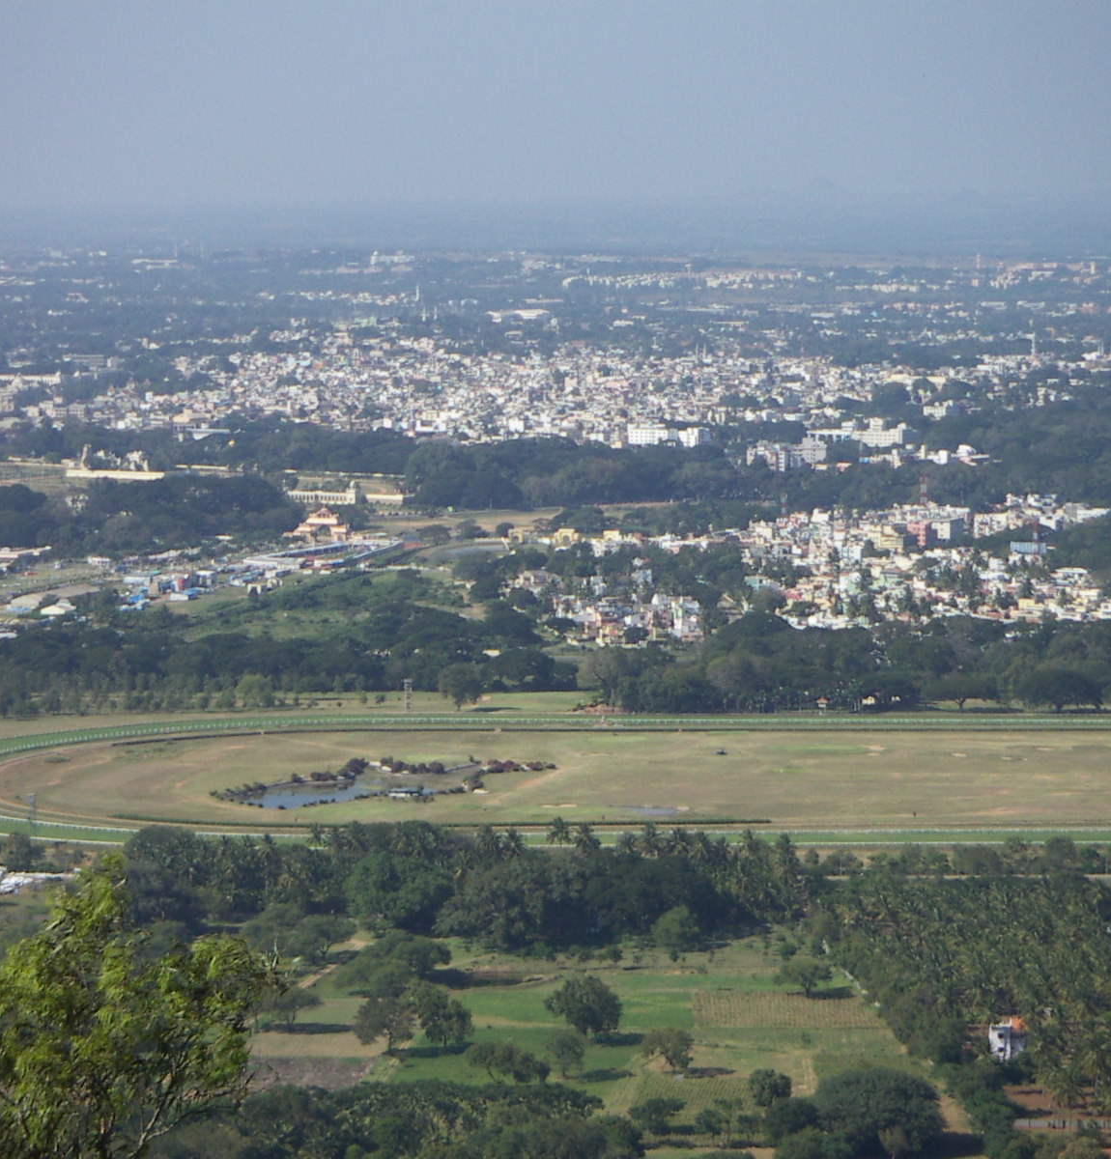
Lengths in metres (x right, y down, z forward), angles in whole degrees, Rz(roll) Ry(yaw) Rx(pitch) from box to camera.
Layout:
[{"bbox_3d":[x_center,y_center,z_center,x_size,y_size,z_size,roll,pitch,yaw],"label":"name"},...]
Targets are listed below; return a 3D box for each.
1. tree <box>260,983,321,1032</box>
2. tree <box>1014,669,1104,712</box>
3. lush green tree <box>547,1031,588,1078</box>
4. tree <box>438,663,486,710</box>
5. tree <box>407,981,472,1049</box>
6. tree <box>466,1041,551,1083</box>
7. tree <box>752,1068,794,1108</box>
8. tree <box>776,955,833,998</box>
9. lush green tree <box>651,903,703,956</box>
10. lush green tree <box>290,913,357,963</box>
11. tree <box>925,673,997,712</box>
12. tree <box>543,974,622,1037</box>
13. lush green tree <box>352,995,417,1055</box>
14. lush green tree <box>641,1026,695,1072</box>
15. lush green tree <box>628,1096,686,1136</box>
[{"bbox_3d":[-68.240,110.570,1248.990,15.960,10.740,15.160,-1,5,-3],"label":"tree"},{"bbox_3d":[209.040,45.640,1999.220,37.060,17.960,35.210,0,5,6],"label":"tree"},{"bbox_3d":[2.860,113.860,1156.830,8.980,11.420,8.530,0,5,0],"label":"lush green tree"},{"bbox_3d":[-41.820,47.750,2151.200,21.560,20.440,20.480,0,5,0],"label":"tree"},{"bbox_3d":[-30.250,115.050,1276.010,17.260,17.110,15.540,0,5,0],"label":"tree"},{"bbox_3d":[-11.910,121.760,1216.040,21.020,10.880,13.030,0,5,0],"label":"tree"},{"bbox_3d":[53.360,124.580,1180.800,10.650,9.690,10.120,0,5,0],"label":"tree"},{"bbox_3d":[66.430,106.210,1291.110,15.520,10.450,14.750,0,5,3],"label":"tree"},{"bbox_3d":[36.520,104.700,1444.760,14.840,13.970,14.100,0,5,0],"label":"lush green tree"},{"bbox_3d":[-65.700,100.840,1358.160,19.390,13.060,18.420,-1,5,-3],"label":"lush green tree"},{"bbox_3d":[168.400,46.700,2001.430,30.580,15.950,29.050,0,5,5],"label":"tree"},{"bbox_3d":[7.540,114.280,1288.220,20.660,16.150,19.000,0,5,0],"label":"tree"},{"bbox_3d":[-42.640,110.910,1201.750,15.660,13.990,14.870,-1,5,-2],"label":"lush green tree"},{"bbox_3d":[27.080,113.360,1163.660,12.530,10.890,11.910,0,5,1],"label":"lush green tree"},{"bbox_3d":[24.090,127.190,1145.720,13.490,8.830,10.790,0,5,0],"label":"lush green tree"}]

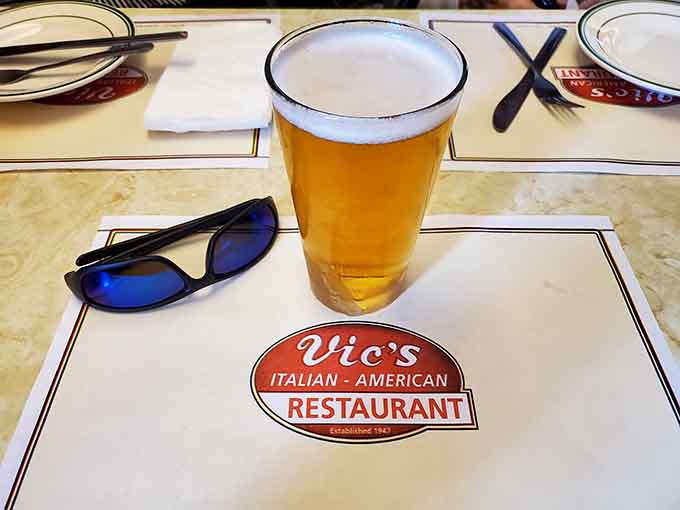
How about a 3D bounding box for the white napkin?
[{"bbox_3d":[-0.112,-0.179,0.492,0.106,0.014,0.170,0,50,0],"label":"white napkin"}]

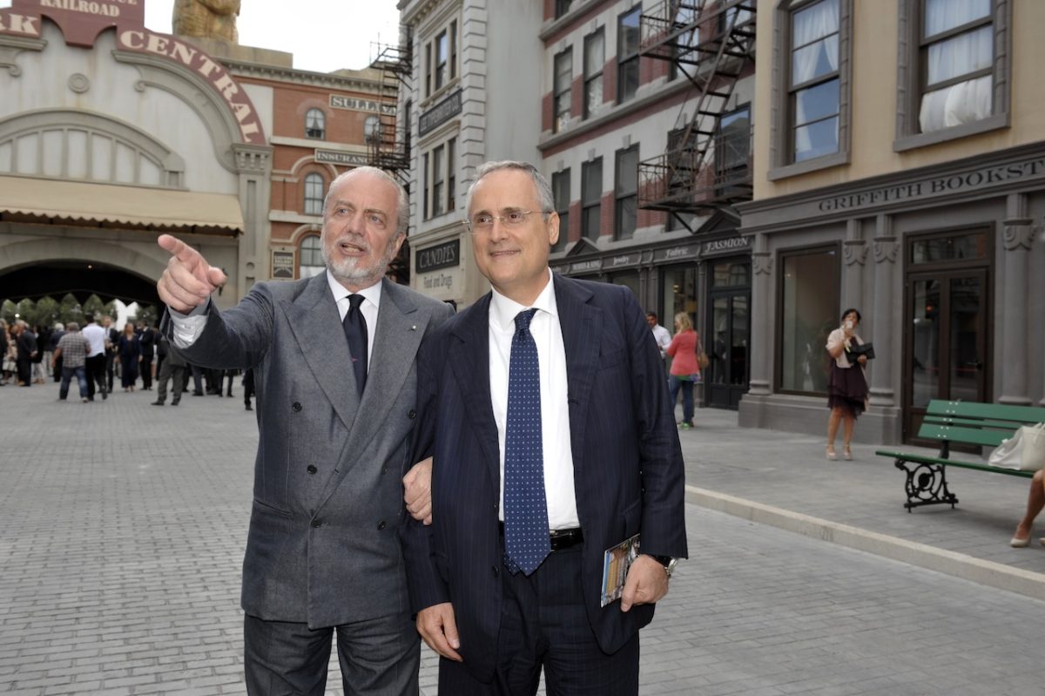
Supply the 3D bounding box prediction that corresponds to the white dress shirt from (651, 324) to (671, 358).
[{"bbox_3d":[1.989,-0.098,14.000,0.520,0.570,0.320,1,0,25],"label":"white dress shirt"}]

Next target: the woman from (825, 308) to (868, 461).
[{"bbox_3d":[3.716,0.420,10.650,0.510,1.720,0.420,1,0,5],"label":"woman"}]

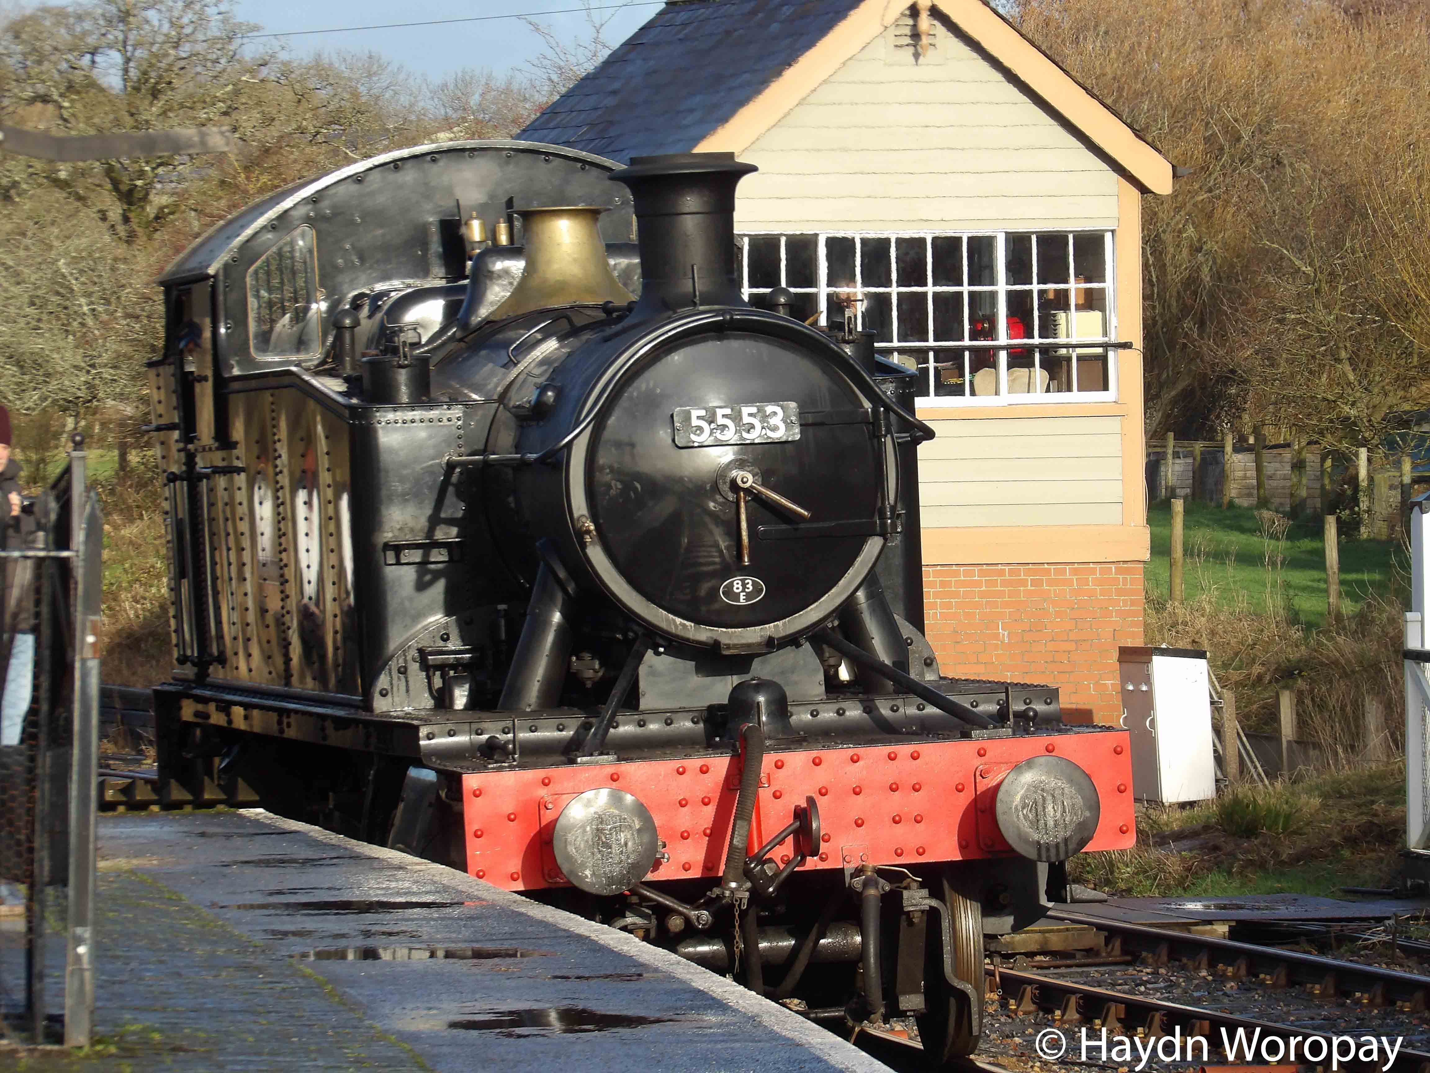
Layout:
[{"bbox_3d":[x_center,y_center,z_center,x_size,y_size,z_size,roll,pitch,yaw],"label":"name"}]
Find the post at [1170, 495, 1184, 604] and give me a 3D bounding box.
[{"bbox_3d":[4.127,0.150,73.000,0.107,0.987,0.107,0,0,0],"label":"post"}]

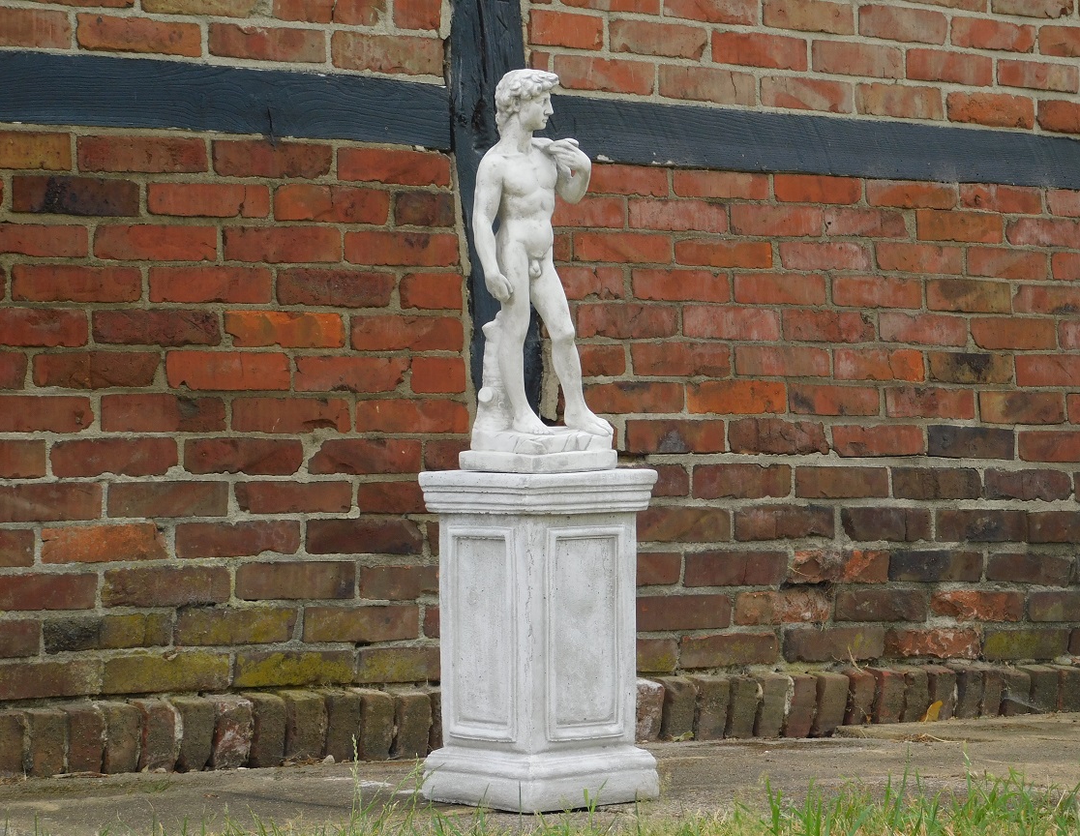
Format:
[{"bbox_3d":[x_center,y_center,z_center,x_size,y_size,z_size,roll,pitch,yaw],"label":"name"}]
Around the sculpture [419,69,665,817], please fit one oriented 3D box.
[{"bbox_3d":[-0.001,0.026,7.050,0.280,1.195,0.280,0,0,-41],"label":"sculpture"}]

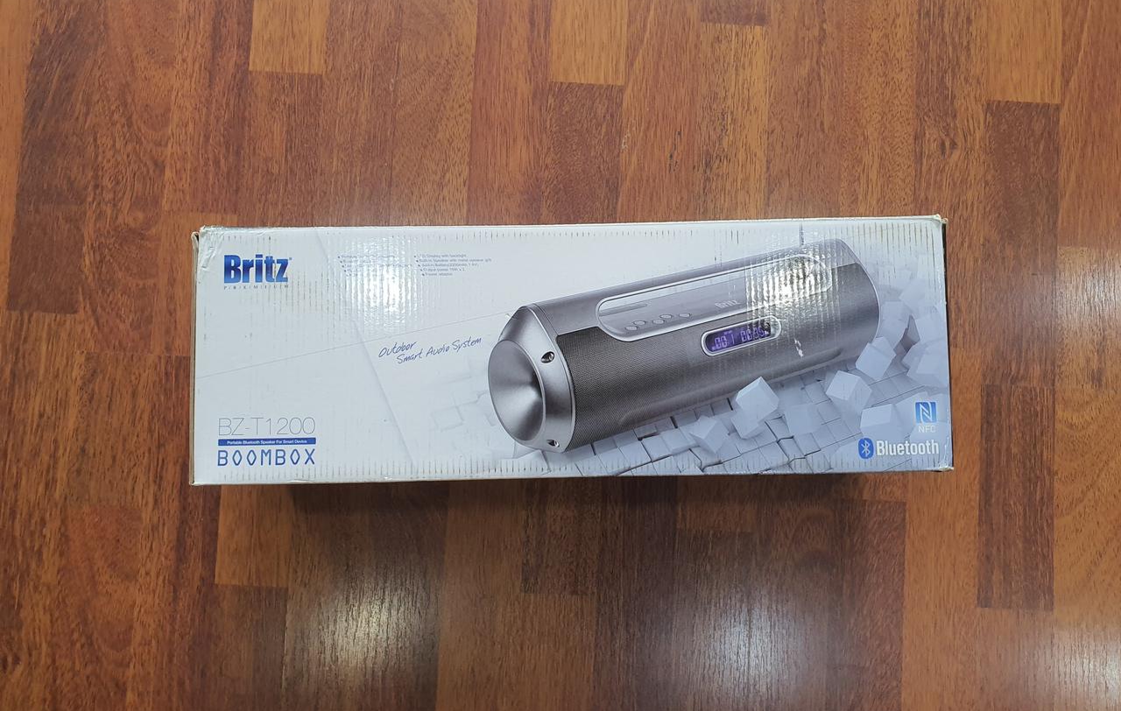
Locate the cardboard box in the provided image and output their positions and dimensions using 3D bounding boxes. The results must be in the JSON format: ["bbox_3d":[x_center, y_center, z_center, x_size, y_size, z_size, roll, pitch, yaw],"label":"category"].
[{"bbox_3d":[0.007,0.002,0.570,0.440,0.155,0.150,-1,86,-1],"label":"cardboard box"}]

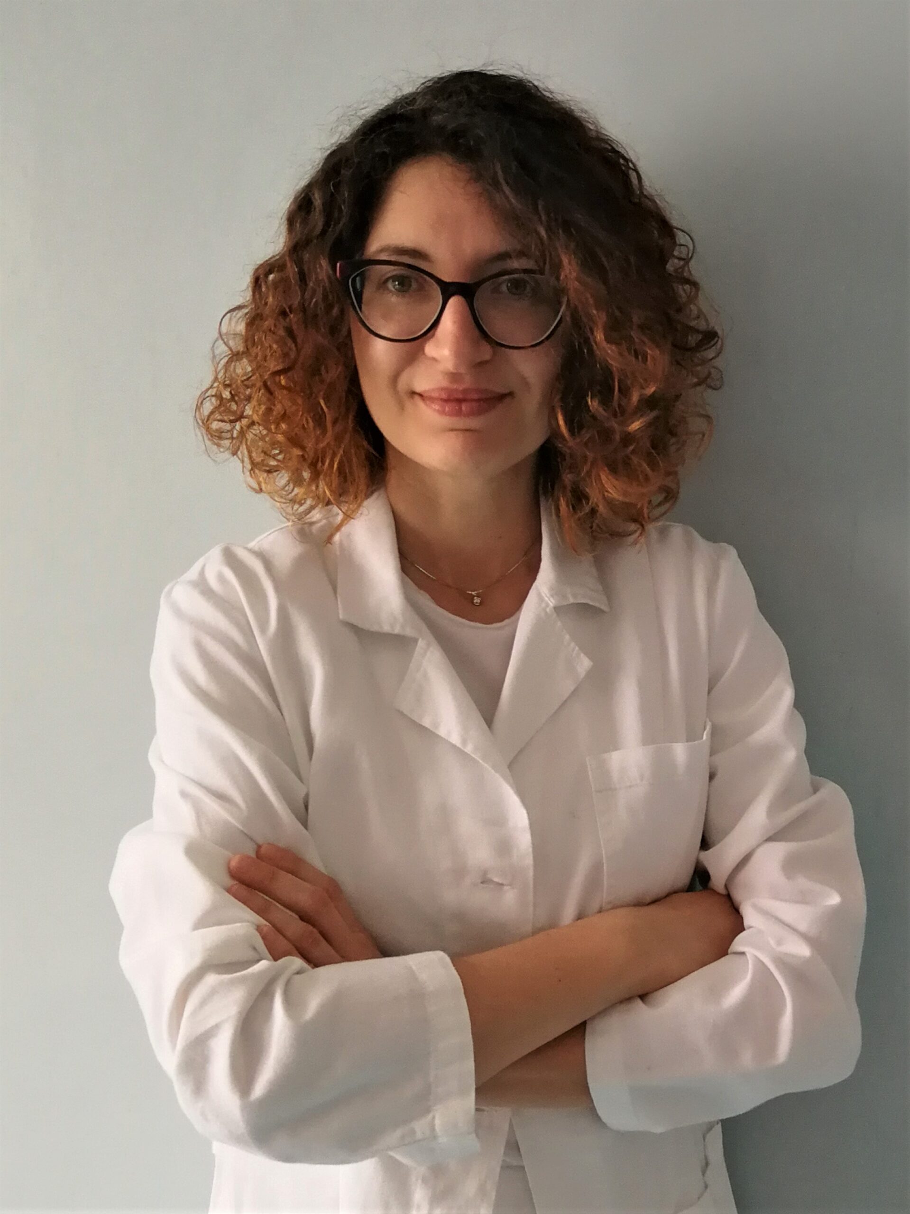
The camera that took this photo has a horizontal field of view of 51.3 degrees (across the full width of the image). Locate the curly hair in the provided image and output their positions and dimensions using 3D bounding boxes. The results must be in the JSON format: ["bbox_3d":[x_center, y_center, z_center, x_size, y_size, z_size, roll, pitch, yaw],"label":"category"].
[{"bbox_3d":[0.003,-0.207,0.660,0.350,0.330,0.250,0,6,-2],"label":"curly hair"}]

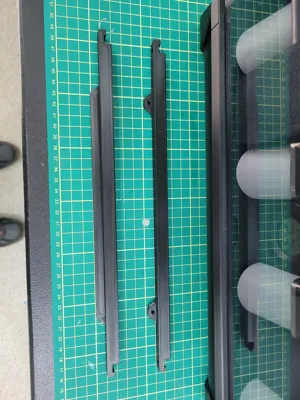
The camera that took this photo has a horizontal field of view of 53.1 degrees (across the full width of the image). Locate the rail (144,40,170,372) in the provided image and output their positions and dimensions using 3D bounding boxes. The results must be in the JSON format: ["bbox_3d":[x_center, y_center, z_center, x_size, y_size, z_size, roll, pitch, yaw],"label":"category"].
[{"bbox_3d":[0.006,0.009,0.298,0.022,0.011,0.325,-1,92,-14],"label":"rail"}]

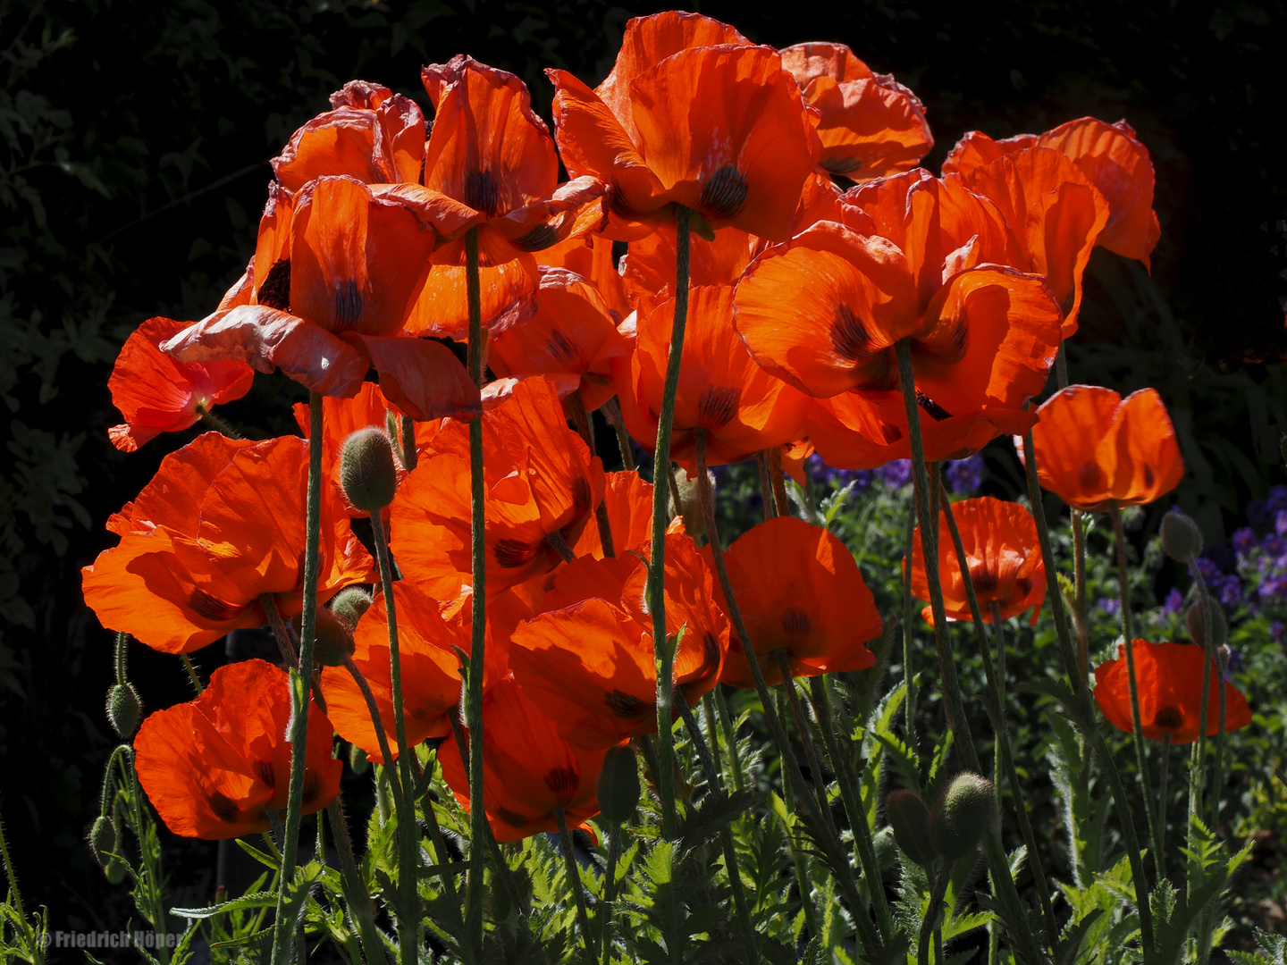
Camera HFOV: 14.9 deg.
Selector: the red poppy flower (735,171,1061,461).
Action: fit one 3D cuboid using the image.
[{"bbox_3d":[0.119,-0.078,2.300,0.152,0.105,0.130,0,-19,0],"label":"red poppy flower"}]

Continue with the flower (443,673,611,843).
[{"bbox_3d":[-0.061,0.140,2.500,0.090,0.080,0.085,-7,-18,-6],"label":"flower"}]

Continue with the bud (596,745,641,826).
[{"bbox_3d":[-0.012,0.148,2.400,0.021,0.038,0.021,2,2,0],"label":"bud"}]

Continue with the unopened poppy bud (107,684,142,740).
[{"bbox_3d":[-0.265,0.117,2.500,0.019,0.029,0.019,0,0,0],"label":"unopened poppy bud"}]

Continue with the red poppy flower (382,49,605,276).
[{"bbox_3d":[-0.074,-0.156,2.410,0.114,0.106,0.112,0,0,0],"label":"red poppy flower"}]

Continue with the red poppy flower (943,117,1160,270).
[{"bbox_3d":[0.229,-0.160,2.750,0.122,0.092,0.110,0,3,0],"label":"red poppy flower"}]

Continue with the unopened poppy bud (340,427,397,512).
[{"bbox_3d":[-0.136,-0.006,2.430,0.026,0.042,0.026,-3,1,0],"label":"unopened poppy bud"}]

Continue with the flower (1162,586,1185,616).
[{"bbox_3d":[0.410,0.092,3.800,0.018,0.023,0.016,0,3,0],"label":"flower"}]

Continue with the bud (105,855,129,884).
[{"bbox_3d":[-0.279,0.204,2.600,0.013,0.018,0.013,0,0,0],"label":"bud"}]

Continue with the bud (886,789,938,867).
[{"bbox_3d":[0.130,0.167,2.380,0.021,0.038,0.021,-22,0,0],"label":"bud"}]

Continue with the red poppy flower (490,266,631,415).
[{"bbox_3d":[-0.045,-0.075,2.560,0.088,0.078,0.088,-8,-11,-37],"label":"red poppy flower"}]

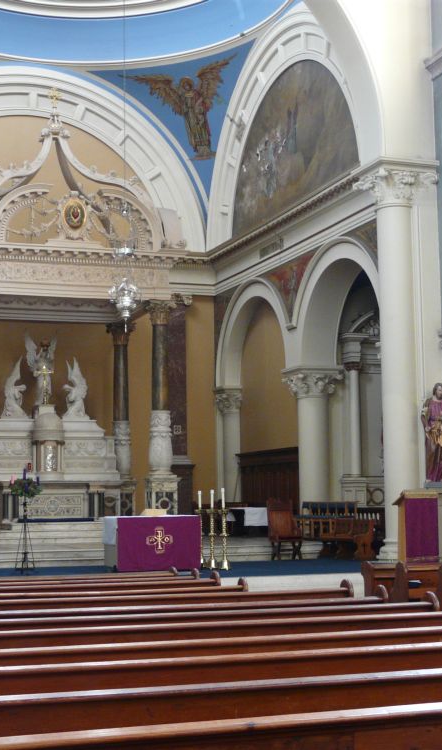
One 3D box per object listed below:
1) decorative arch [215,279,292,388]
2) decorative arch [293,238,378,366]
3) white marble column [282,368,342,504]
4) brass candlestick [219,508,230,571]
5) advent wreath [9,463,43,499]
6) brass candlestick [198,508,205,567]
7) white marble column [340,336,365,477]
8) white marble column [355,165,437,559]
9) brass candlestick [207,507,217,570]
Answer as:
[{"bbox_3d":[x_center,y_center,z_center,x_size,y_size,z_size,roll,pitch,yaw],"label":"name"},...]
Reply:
[{"bbox_3d":[1.106,-1.209,30.594,0.800,2.700,5.400,2,-6,-19],"label":"decorative arch"},{"bbox_3d":[2.845,-1.703,25.453,0.800,2.700,5.100,2,-6,-19],"label":"decorative arch"},{"bbox_3d":[2.173,1.697,27.284,1.020,3.650,1.020,2,-6,-19],"label":"white marble column"},{"bbox_3d":[0.044,2.829,19.830,0.170,1.030,0.170,2,-6,-19],"label":"brass candlestick"},{"bbox_3d":[-3.358,1.851,19.981,0.570,0.540,0.570,2,-6,-19],"label":"advent wreath"},{"bbox_3d":[-0.339,2.908,20.718,0.190,1.050,0.190,0,-6,0],"label":"brass candlestick"},{"bbox_3d":[3.222,0.750,27.788,0.450,3.300,0.450,2,-6,-19],"label":"white marble column"},{"bbox_3d":[3.478,-0.322,22.672,1.080,7.800,1.080,2,-6,-19],"label":"white marble column"},{"bbox_3d":[-0.129,2.828,20.001,0.190,1.060,0.190,2,-6,-19],"label":"brass candlestick"}]

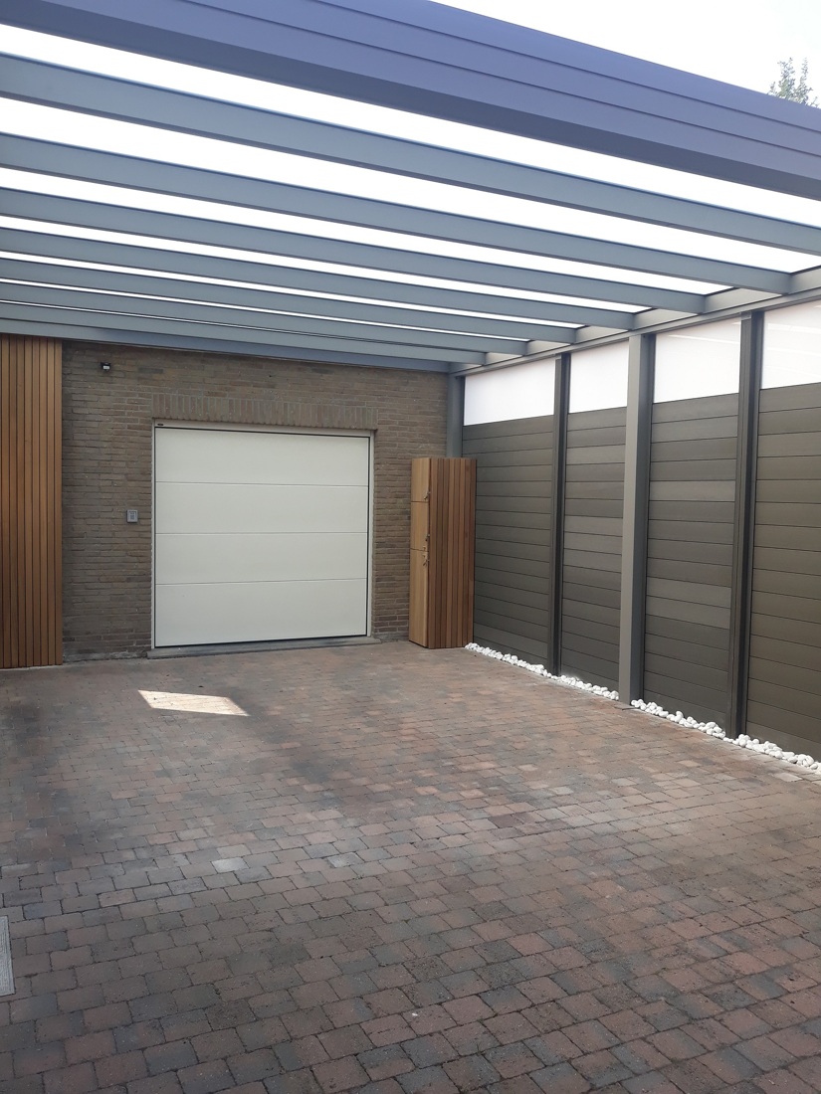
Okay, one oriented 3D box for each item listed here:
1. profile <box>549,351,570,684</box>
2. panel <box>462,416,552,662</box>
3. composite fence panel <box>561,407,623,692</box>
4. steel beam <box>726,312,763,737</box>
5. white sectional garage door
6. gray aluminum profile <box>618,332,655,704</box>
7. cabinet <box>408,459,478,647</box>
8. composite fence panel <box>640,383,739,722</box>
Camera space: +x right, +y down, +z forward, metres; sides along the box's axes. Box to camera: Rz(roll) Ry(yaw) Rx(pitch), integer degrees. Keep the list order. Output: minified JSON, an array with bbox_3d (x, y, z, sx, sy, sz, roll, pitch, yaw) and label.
[{"bbox_3d":[1.358,-0.265,7.750,0.110,2.920,0.085,-1,4,-29],"label":"profile"},{"bbox_3d":[0.967,-0.053,8.564,0.035,2.422,1.710,-1,4,-29],"label":"panel"},{"bbox_3d":[1.632,0.033,7.351,0.035,2.432,0.920,-1,4,-29],"label":"composite fence panel"},{"bbox_3d":[2.332,-0.132,5.953,0.120,2.955,0.086,-1,4,-29],"label":"steel beam"},{"bbox_3d":[-1.457,-0.096,8.731,2.260,2.126,0.045,-1,4,-29],"label":"white sectional garage door"},{"bbox_3d":[1.815,-0.197,6.843,0.140,2.945,0.135,-1,4,-29],"label":"gray aluminum profile"},{"bbox_3d":[0.354,0.062,9.287,0.509,2.005,0.530,0,4,-23],"label":"cabinet"},{"bbox_3d":[2.135,0.096,6.434,0.035,2.437,0.923,-1,4,-29],"label":"composite fence panel"}]

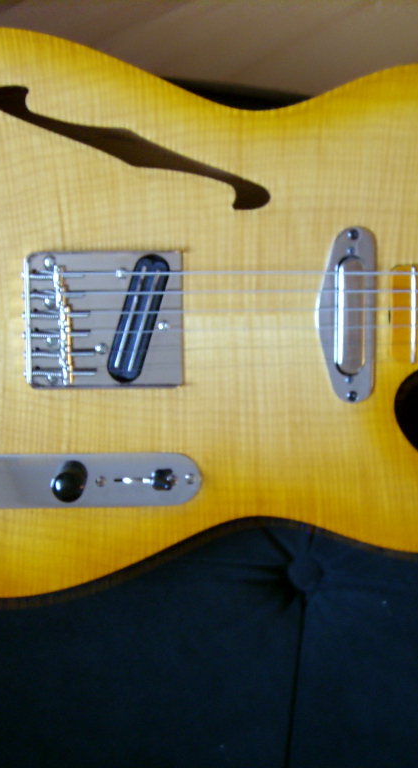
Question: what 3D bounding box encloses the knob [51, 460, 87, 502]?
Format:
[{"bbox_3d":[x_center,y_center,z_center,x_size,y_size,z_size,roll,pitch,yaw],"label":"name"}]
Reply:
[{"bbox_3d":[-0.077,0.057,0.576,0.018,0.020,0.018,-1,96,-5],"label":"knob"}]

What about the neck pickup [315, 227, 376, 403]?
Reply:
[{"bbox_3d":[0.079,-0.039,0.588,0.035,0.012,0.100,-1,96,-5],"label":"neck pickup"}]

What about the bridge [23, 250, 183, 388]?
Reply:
[{"bbox_3d":[-0.058,-0.035,0.574,0.089,0.015,0.077,-1,96,-5],"label":"bridge"}]

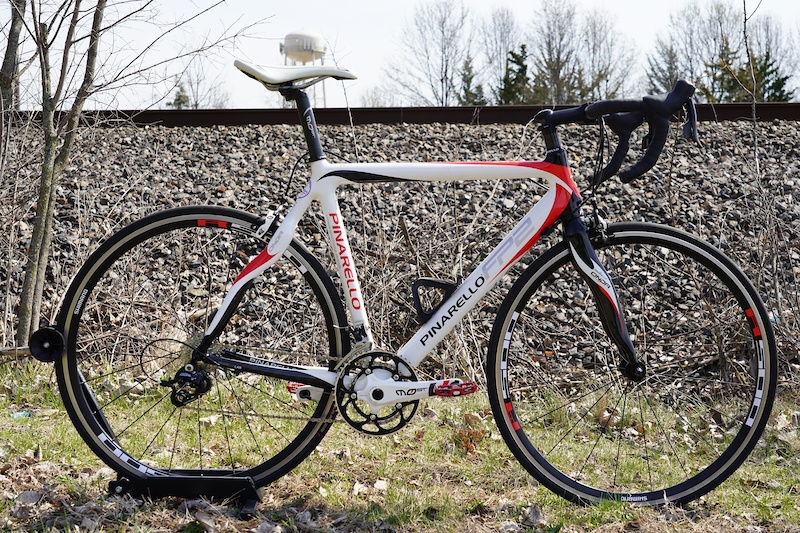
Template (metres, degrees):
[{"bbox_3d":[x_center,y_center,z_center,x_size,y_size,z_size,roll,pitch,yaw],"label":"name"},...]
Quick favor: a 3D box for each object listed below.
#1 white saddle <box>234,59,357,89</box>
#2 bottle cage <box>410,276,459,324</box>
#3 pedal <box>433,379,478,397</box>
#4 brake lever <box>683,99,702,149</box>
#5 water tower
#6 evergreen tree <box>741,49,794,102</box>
[{"bbox_3d":[-0.234,-0.430,2.721,0.271,0.067,0.138,1,2,-1],"label":"white saddle"},{"bbox_3d":[0.069,0.058,2.744,0.080,0.145,0.076,44,1,-2],"label":"bottle cage"},{"bbox_3d":[0.122,0.267,2.620,0.100,0.028,0.098,-4,2,-1],"label":"pedal"},{"bbox_3d":[0.620,-0.304,2.543,0.043,0.108,0.030,1,2,-1],"label":"brake lever"},{"bbox_3d":[-21.425,-31.058,270.000,11.500,43.500,11.500,0,2,0],"label":"water tower"},{"bbox_3d":[17.767,-5.995,58.000,4.200,9.100,4.200,0,2,0],"label":"evergreen tree"}]

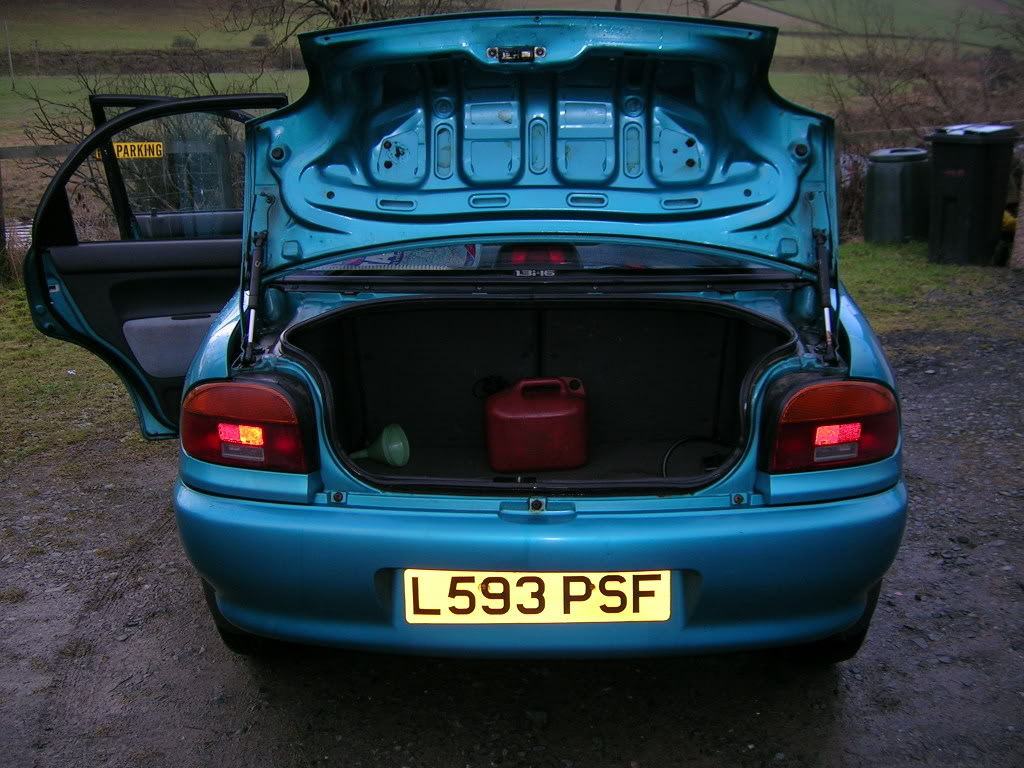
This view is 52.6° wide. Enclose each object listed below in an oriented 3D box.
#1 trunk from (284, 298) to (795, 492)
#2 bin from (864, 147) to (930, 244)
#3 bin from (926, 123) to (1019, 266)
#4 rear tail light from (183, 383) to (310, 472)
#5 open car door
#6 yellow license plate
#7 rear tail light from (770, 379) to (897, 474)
[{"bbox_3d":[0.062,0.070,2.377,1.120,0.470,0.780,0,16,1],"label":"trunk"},{"bbox_3d":[3.816,-1.866,10.250,0.670,0.920,0.670,0,16,0],"label":"bin"},{"bbox_3d":[3.950,-1.629,8.900,0.720,1.080,0.580,-13,20,-39],"label":"bin"},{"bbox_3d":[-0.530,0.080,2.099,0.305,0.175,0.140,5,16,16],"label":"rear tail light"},{"bbox_3d":[-1.142,-0.391,3.443,0.920,1.090,0.220,-6,17,-21],"label":"open car door"},{"bbox_3d":[0.051,0.417,2.025,0.518,0.111,0.016,0,10,1],"label":"yellow license plate"},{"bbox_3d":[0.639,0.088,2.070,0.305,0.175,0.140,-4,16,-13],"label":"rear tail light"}]

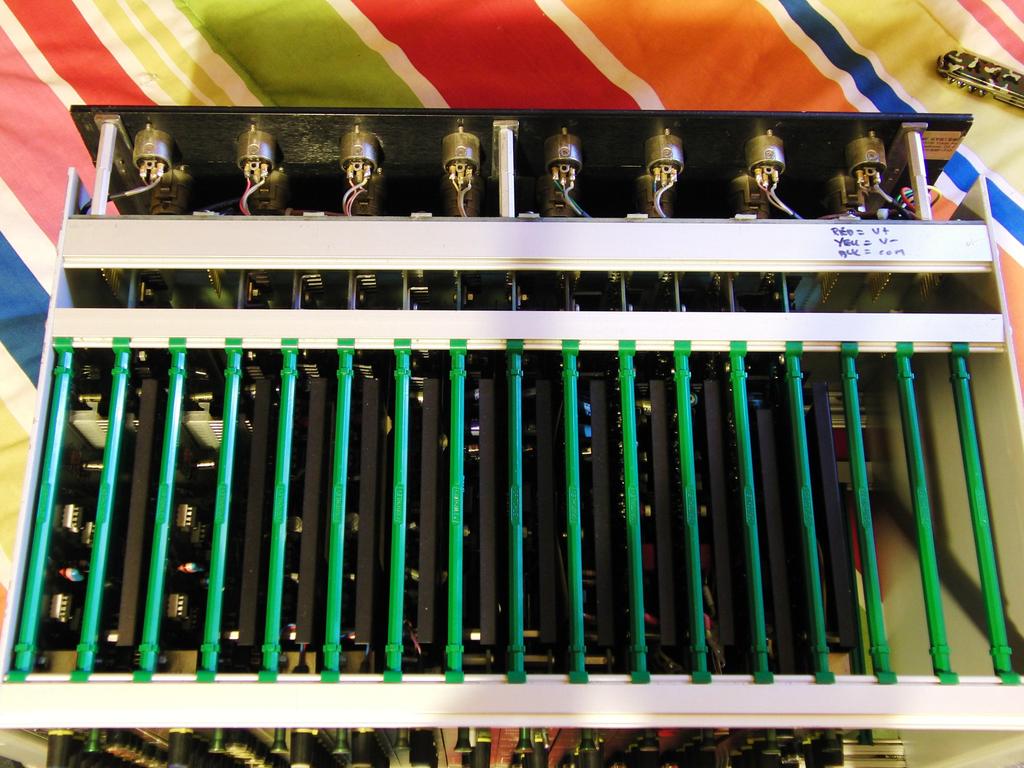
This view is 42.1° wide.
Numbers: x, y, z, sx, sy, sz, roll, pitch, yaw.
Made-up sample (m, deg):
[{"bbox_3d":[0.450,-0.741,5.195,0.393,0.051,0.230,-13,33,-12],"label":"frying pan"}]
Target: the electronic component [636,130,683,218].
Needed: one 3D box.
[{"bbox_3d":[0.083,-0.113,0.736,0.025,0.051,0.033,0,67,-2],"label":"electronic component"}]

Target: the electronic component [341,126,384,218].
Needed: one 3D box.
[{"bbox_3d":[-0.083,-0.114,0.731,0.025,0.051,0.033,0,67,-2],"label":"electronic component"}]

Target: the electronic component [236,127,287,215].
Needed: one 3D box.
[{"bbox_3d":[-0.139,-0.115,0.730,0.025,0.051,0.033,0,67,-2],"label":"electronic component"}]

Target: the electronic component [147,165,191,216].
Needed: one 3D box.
[{"bbox_3d":[-0.193,-0.105,0.754,0.024,0.024,0.032,0,67,-2],"label":"electronic component"}]

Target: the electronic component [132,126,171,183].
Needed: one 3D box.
[{"bbox_3d":[-0.193,-0.123,0.715,0.021,0.021,0.029,0,67,-2],"label":"electronic component"}]

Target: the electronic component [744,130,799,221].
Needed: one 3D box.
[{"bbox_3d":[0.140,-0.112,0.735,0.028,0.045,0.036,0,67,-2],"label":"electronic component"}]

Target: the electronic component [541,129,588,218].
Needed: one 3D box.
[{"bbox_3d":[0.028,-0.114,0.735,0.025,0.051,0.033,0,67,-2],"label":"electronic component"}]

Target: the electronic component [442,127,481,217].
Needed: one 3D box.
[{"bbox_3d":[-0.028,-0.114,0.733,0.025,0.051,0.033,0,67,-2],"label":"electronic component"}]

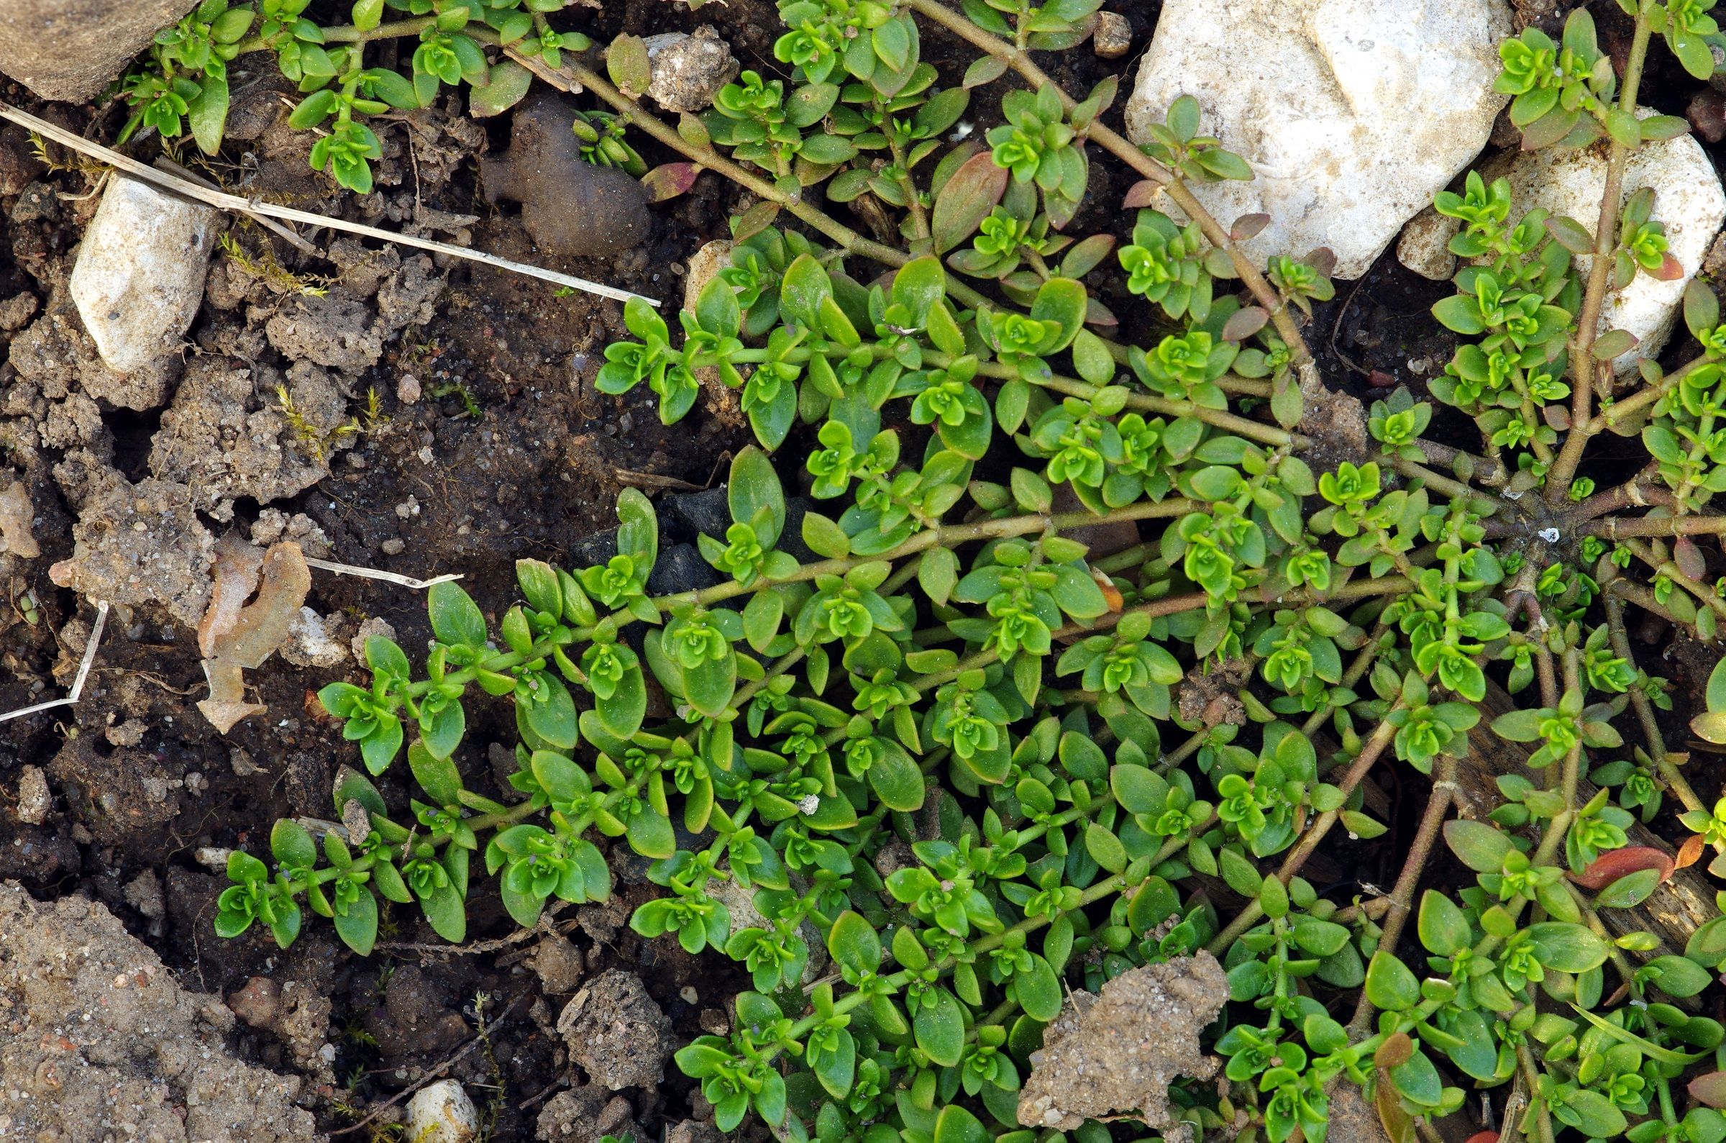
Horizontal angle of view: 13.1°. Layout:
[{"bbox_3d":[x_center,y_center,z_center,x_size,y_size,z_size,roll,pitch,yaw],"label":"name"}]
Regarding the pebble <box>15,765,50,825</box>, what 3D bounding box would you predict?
[{"bbox_3d":[-0.077,0.021,0.693,0.003,0.004,0.006,0,80,0],"label":"pebble"}]

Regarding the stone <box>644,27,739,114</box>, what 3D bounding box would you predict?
[{"bbox_3d":[-0.016,-0.047,0.704,0.009,0.007,0.008,0,80,0],"label":"stone"}]

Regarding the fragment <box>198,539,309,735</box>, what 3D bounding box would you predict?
[{"bbox_3d":[-0.056,0.006,0.694,0.011,0.005,0.018,0,80,0],"label":"fragment"}]

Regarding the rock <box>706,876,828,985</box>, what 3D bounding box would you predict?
[{"bbox_3d":[-0.009,0.033,0.690,0.012,0.009,0.011,0,80,0],"label":"rock"}]

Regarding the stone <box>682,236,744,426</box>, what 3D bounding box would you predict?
[{"bbox_3d":[-0.013,-0.022,0.700,0.008,0.009,0.017,0,80,0],"label":"stone"}]

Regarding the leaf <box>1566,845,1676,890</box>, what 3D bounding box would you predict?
[{"bbox_3d":[0.069,0.027,0.687,0.010,0.004,0.004,0,80,0],"label":"leaf"}]

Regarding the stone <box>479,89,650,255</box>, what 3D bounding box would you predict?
[{"bbox_3d":[-0.028,-0.036,0.702,0.012,0.011,0.017,-42,83,-7],"label":"stone"}]

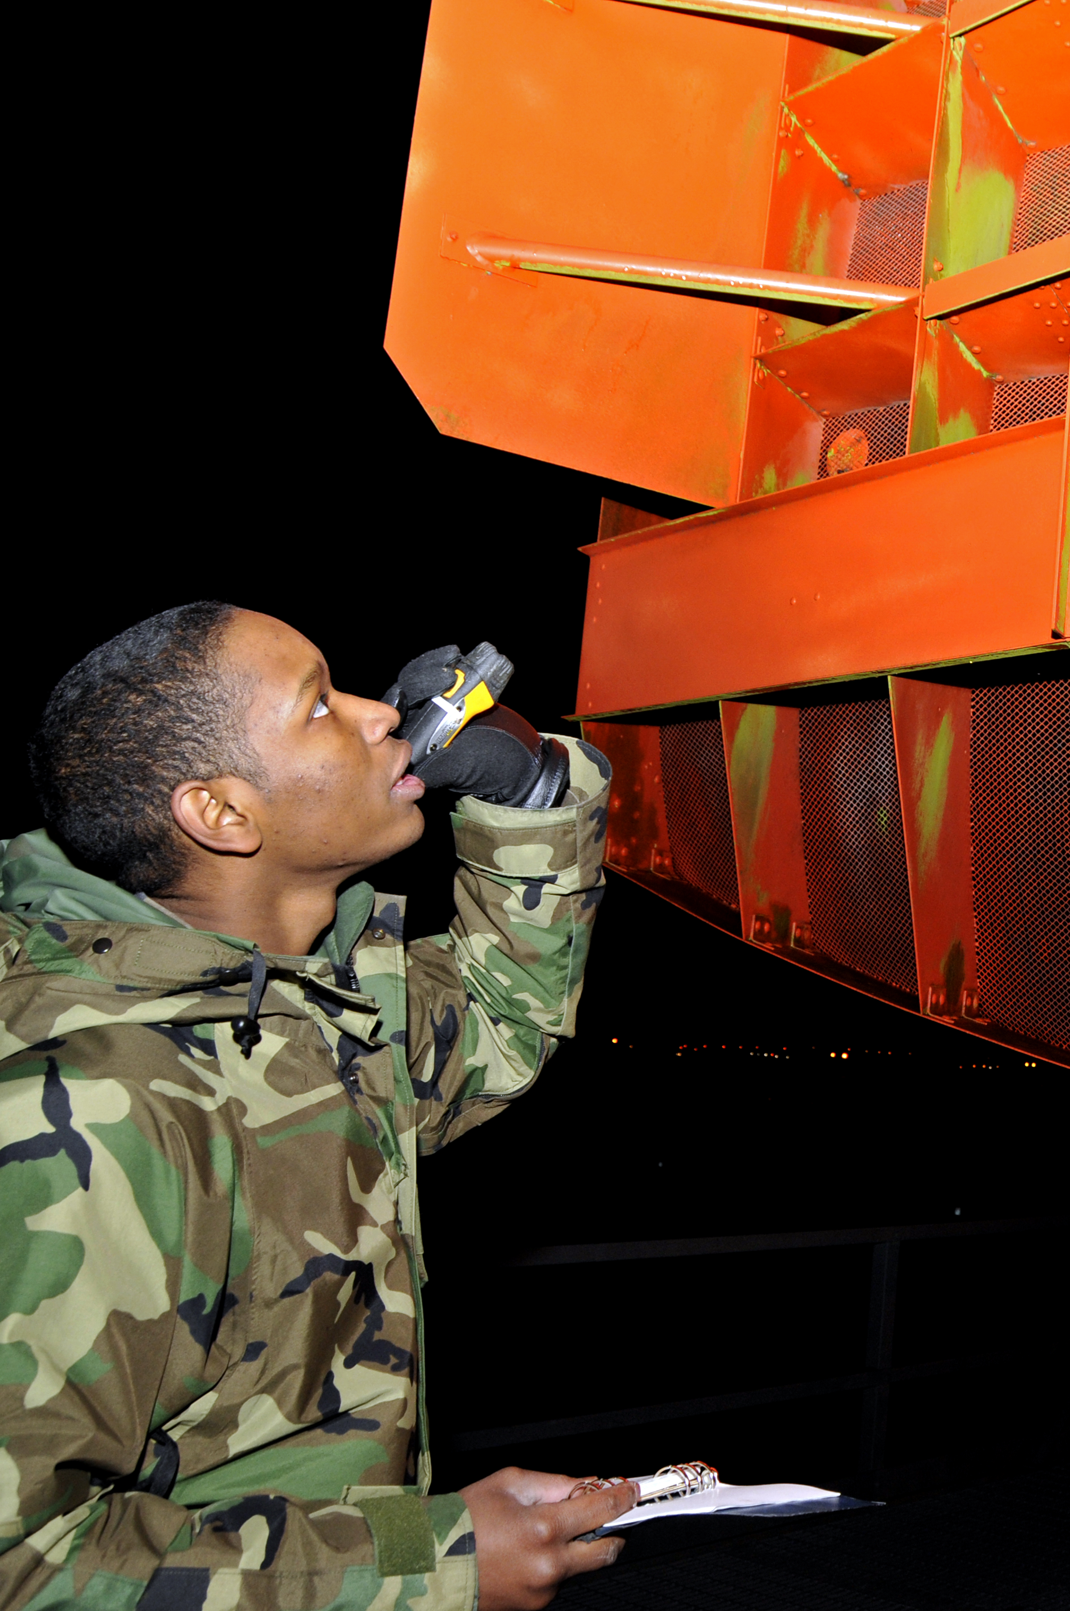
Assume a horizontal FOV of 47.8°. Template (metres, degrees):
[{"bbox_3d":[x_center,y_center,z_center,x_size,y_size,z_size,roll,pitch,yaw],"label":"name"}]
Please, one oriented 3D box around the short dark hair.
[{"bbox_3d":[-0.259,-0.040,0.850,0.190,0.175,0.165,-33,7,-12],"label":"short dark hair"}]

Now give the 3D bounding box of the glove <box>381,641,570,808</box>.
[{"bbox_3d":[-0.047,-0.062,0.950,0.155,0.112,0.110,30,-3,6],"label":"glove"}]

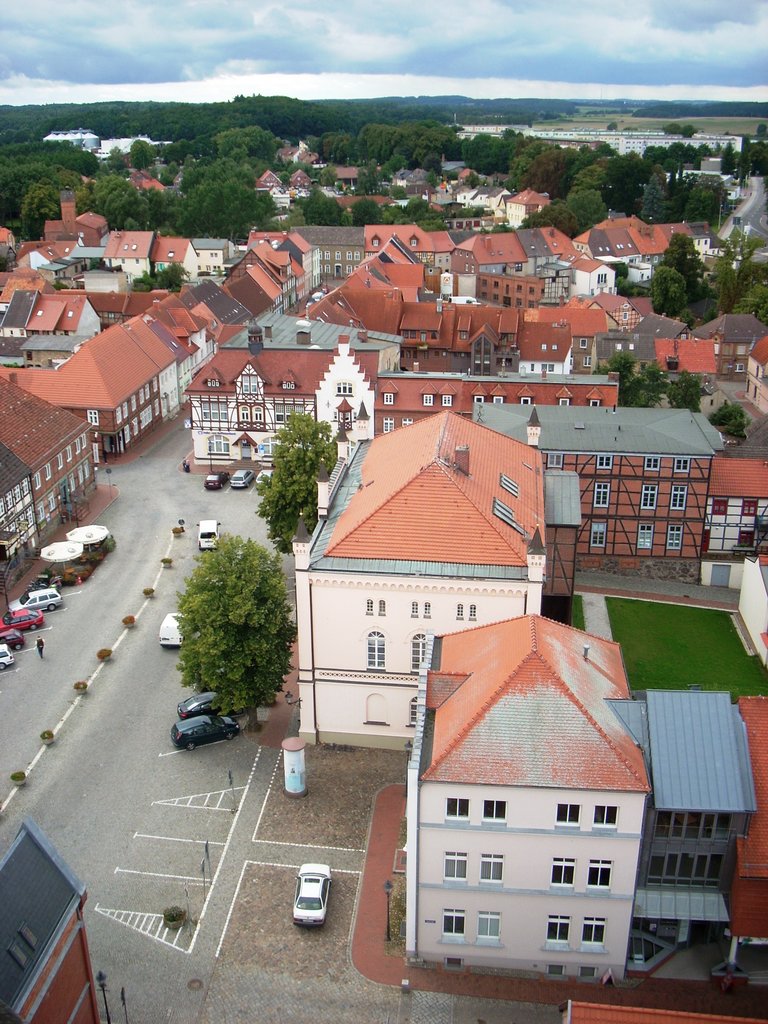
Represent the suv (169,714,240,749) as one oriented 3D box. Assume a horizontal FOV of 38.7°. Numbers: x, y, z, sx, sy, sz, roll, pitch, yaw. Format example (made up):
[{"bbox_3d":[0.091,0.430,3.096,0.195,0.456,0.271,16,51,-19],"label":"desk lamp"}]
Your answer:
[{"bbox_3d":[-11.750,14.302,72.300,4.350,1.550,1.800,-9,22,-22],"label":"suv"}]

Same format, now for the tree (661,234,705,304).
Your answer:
[{"bbox_3d":[60.477,-49.162,221.817,8.545,13.780,8.545,0,21,0],"label":"tree"}]

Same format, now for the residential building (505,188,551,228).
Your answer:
[{"bbox_3d":[47.232,-100.456,360.403,11.500,11.300,9.000,-18,27,-39],"label":"residential building"}]

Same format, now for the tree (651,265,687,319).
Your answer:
[{"bbox_3d":[50.400,-37.629,193.553,6.400,11.500,6.400,0,21,0],"label":"tree"}]

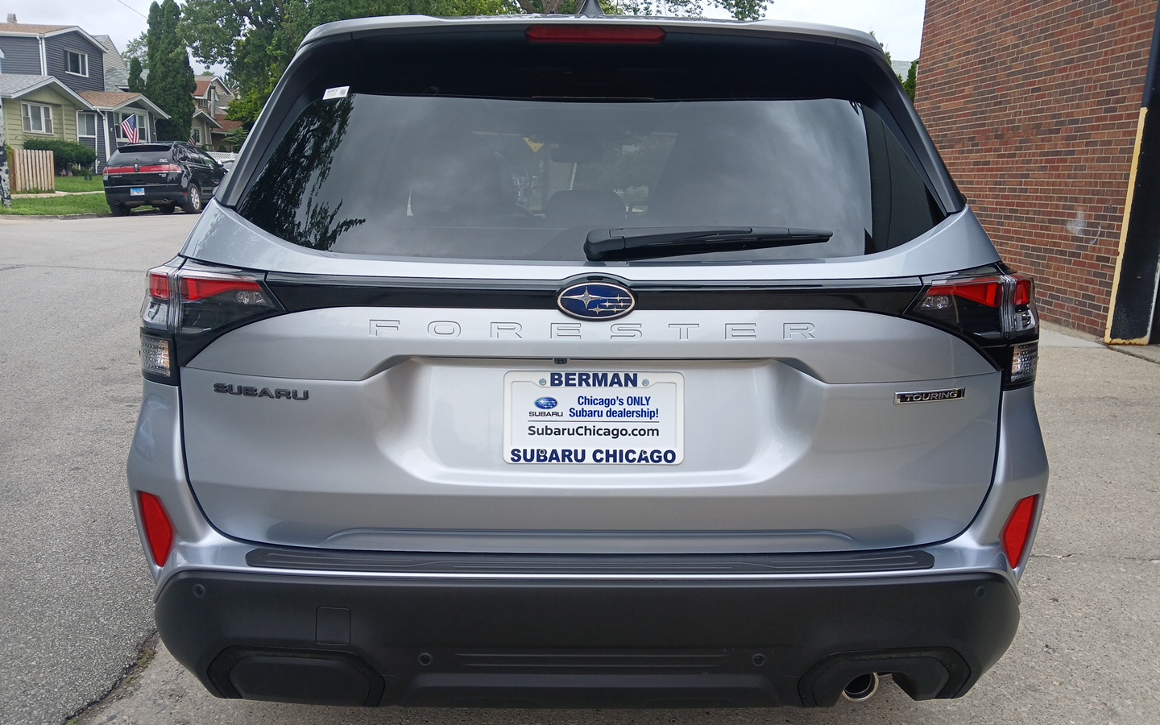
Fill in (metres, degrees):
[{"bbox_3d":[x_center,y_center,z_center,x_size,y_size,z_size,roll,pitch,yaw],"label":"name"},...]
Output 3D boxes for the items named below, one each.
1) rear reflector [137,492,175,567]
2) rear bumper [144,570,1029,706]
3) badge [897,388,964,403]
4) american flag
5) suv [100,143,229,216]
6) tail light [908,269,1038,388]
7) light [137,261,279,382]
[{"bbox_3d":[-0.769,0.301,1.582,0.095,0.143,0.045,8,14,30],"label":"rear reflector"},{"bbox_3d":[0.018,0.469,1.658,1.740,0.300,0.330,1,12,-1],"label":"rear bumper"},{"bbox_3d":[0.623,0.059,1.549,0.133,0.021,0.010,-3,12,-17],"label":"badge"},{"bbox_3d":[-21.712,-11.206,42.000,0.880,1.450,0.300,2,12,-2],"label":"american flag"},{"bbox_3d":[-10.200,-4.629,21.925,1.925,1.710,4.737,-1,12,-4],"label":"suv"},{"bbox_3d":[0.726,-0.065,1.641,0.325,0.245,0.240,1,12,-1],"label":"tail light"},{"bbox_3d":[-0.674,-0.076,1.621,0.325,0.245,0.240,1,12,-1],"label":"light"}]

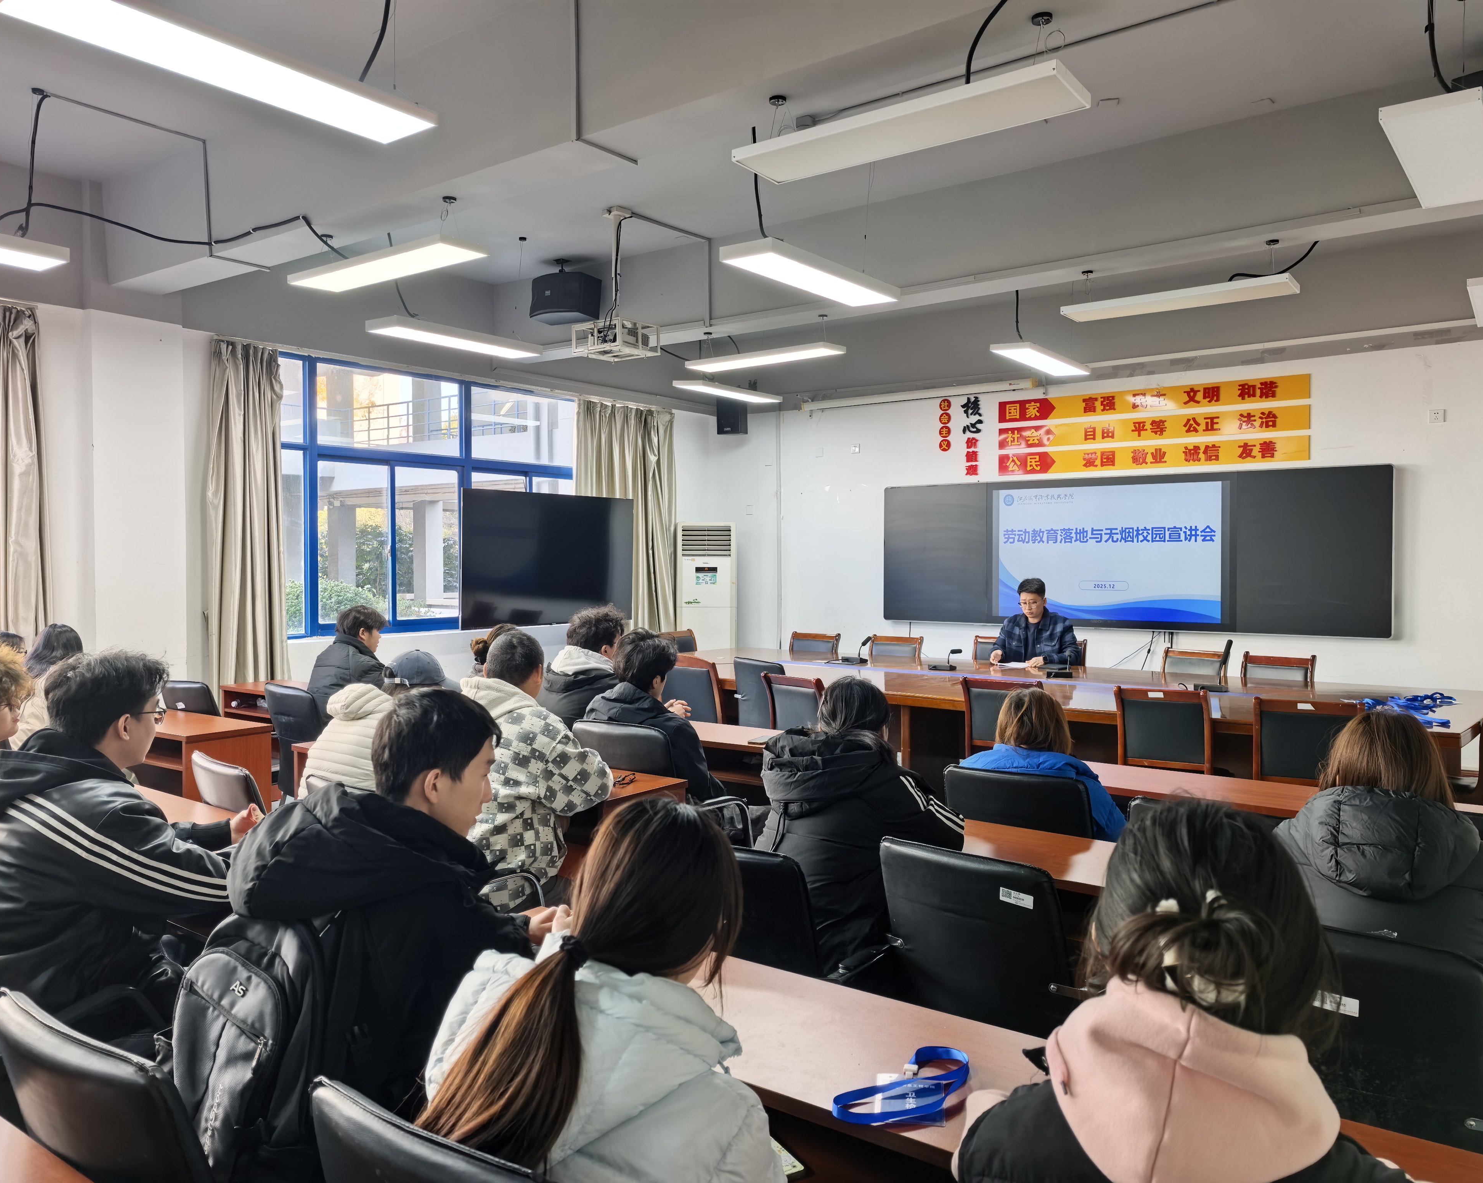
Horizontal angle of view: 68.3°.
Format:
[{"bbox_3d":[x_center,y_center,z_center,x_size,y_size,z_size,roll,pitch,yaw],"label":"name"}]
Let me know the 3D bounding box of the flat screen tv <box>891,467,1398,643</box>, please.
[{"bbox_3d":[2.921,-0.307,8.771,4.006,1.202,0.090,1,2,37],"label":"flat screen tv"}]

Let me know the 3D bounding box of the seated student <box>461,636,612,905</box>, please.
[{"bbox_3d":[-0.692,0.791,3.644,0.580,1.310,0.780,1,2,32],"label":"seated student"}]

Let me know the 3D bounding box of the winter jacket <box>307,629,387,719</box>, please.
[{"bbox_3d":[-1.841,0.559,5.310,0.540,0.700,0.500,1,2,44],"label":"winter jacket"}]

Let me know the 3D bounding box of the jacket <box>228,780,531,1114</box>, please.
[{"bbox_3d":[-0.548,0.609,1.720,0.520,0.670,0.480,2,2,44],"label":"jacket"}]

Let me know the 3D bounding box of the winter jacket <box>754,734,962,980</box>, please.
[{"bbox_3d":[0.286,0.676,2.482,0.560,0.740,0.540,1,2,40],"label":"winter jacket"}]

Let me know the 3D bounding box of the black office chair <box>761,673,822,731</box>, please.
[{"bbox_3d":[0.457,0.872,5.757,0.470,0.910,0.560,2,2,44],"label":"black office chair"}]

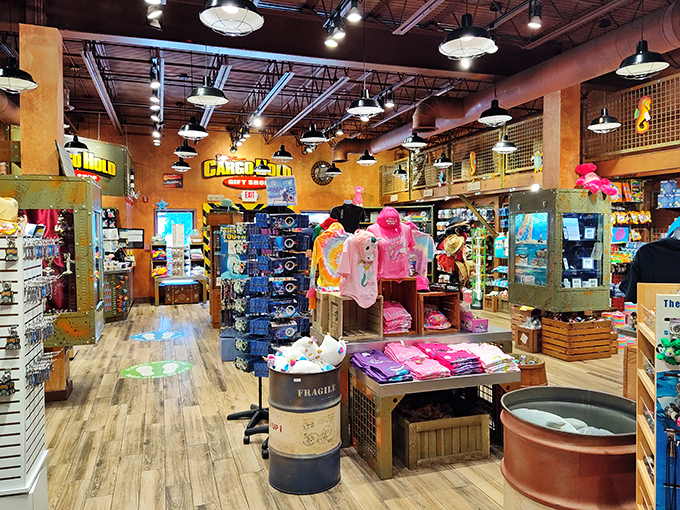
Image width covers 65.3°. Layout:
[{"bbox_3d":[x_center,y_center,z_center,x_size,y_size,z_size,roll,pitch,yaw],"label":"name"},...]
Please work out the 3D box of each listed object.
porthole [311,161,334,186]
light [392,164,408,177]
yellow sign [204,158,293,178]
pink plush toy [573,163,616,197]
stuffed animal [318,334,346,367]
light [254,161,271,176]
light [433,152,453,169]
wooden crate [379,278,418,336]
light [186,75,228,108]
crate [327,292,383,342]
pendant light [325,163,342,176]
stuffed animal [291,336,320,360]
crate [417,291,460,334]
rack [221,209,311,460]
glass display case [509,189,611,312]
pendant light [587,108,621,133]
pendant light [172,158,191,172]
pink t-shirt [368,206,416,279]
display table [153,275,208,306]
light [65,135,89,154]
[{"bbox_3d":[-0.410,-1.965,12.787,0.600,0.610,0.080,-1,3,-18],"label":"porthole"},{"bbox_3d":[1.278,-1.797,11.279,0.360,0.270,0.360,0,2,0],"label":"light"},{"bbox_3d":[-2.150,-2.003,12.327,2.080,0.449,0.100,-1,3,-19],"label":"yellow sign"},{"bbox_3d":[3.049,-0.901,6.330,0.400,0.400,0.280,-1,3,-18],"label":"pink plush toy"},{"bbox_3d":[-0.053,0.633,3.500,0.220,0.220,0.190,2,3,37],"label":"stuffed animal"},{"bbox_3d":[-1.511,-1.716,10.406,0.365,0.265,0.365,-1,3,-18],"label":"light"},{"bbox_3d":[1.875,-1.715,9.628,0.360,0.270,0.360,0,2,0],"label":"light"},{"bbox_3d":[0.422,0.403,4.301,0.325,0.452,0.300,-1,2,-19],"label":"wooden crate"},{"bbox_3d":[-1.197,-1.480,4.803,0.360,0.270,0.360,-1,3,-19],"label":"light"},{"bbox_3d":[0.124,0.477,4.119,0.345,0.330,0.285,-1,3,-18],"label":"crate"},{"bbox_3d":[-0.132,-1.752,10.788,0.365,0.285,0.365,0,2,0],"label":"pendant light"},{"bbox_3d":[-0.223,0.618,3.433,0.210,0.180,0.190,-1,2,-19],"label":"stuffed animal"},{"bbox_3d":[0.765,0.466,4.409,0.355,0.323,0.285,-1,3,-18],"label":"crate"},{"bbox_3d":[-0.575,0.545,4.174,0.650,1.750,0.620,-1,3,-19],"label":"rack"},{"bbox_3d":[2.892,-0.063,7.000,0.890,1.460,0.890,-1,2,-19],"label":"glass display case"},{"bbox_3d":[3.099,-1.570,6.212,0.365,0.285,0.365,-1,2,-19],"label":"pendant light"},{"bbox_3d":[-2.954,-1.713,9.882,0.365,0.285,0.365,-1,2,-19],"label":"pendant light"},{"bbox_3d":[0.405,-0.087,4.216,0.370,0.570,0.220,-1,3,-18],"label":"pink t-shirt"},{"bbox_3d":[-3.573,0.782,11.900,1.090,0.605,0.600,-1,2,-19],"label":"display table"},{"bbox_3d":[-3.855,-1.605,7.754,0.360,0.270,0.360,-1,3,-19],"label":"light"}]

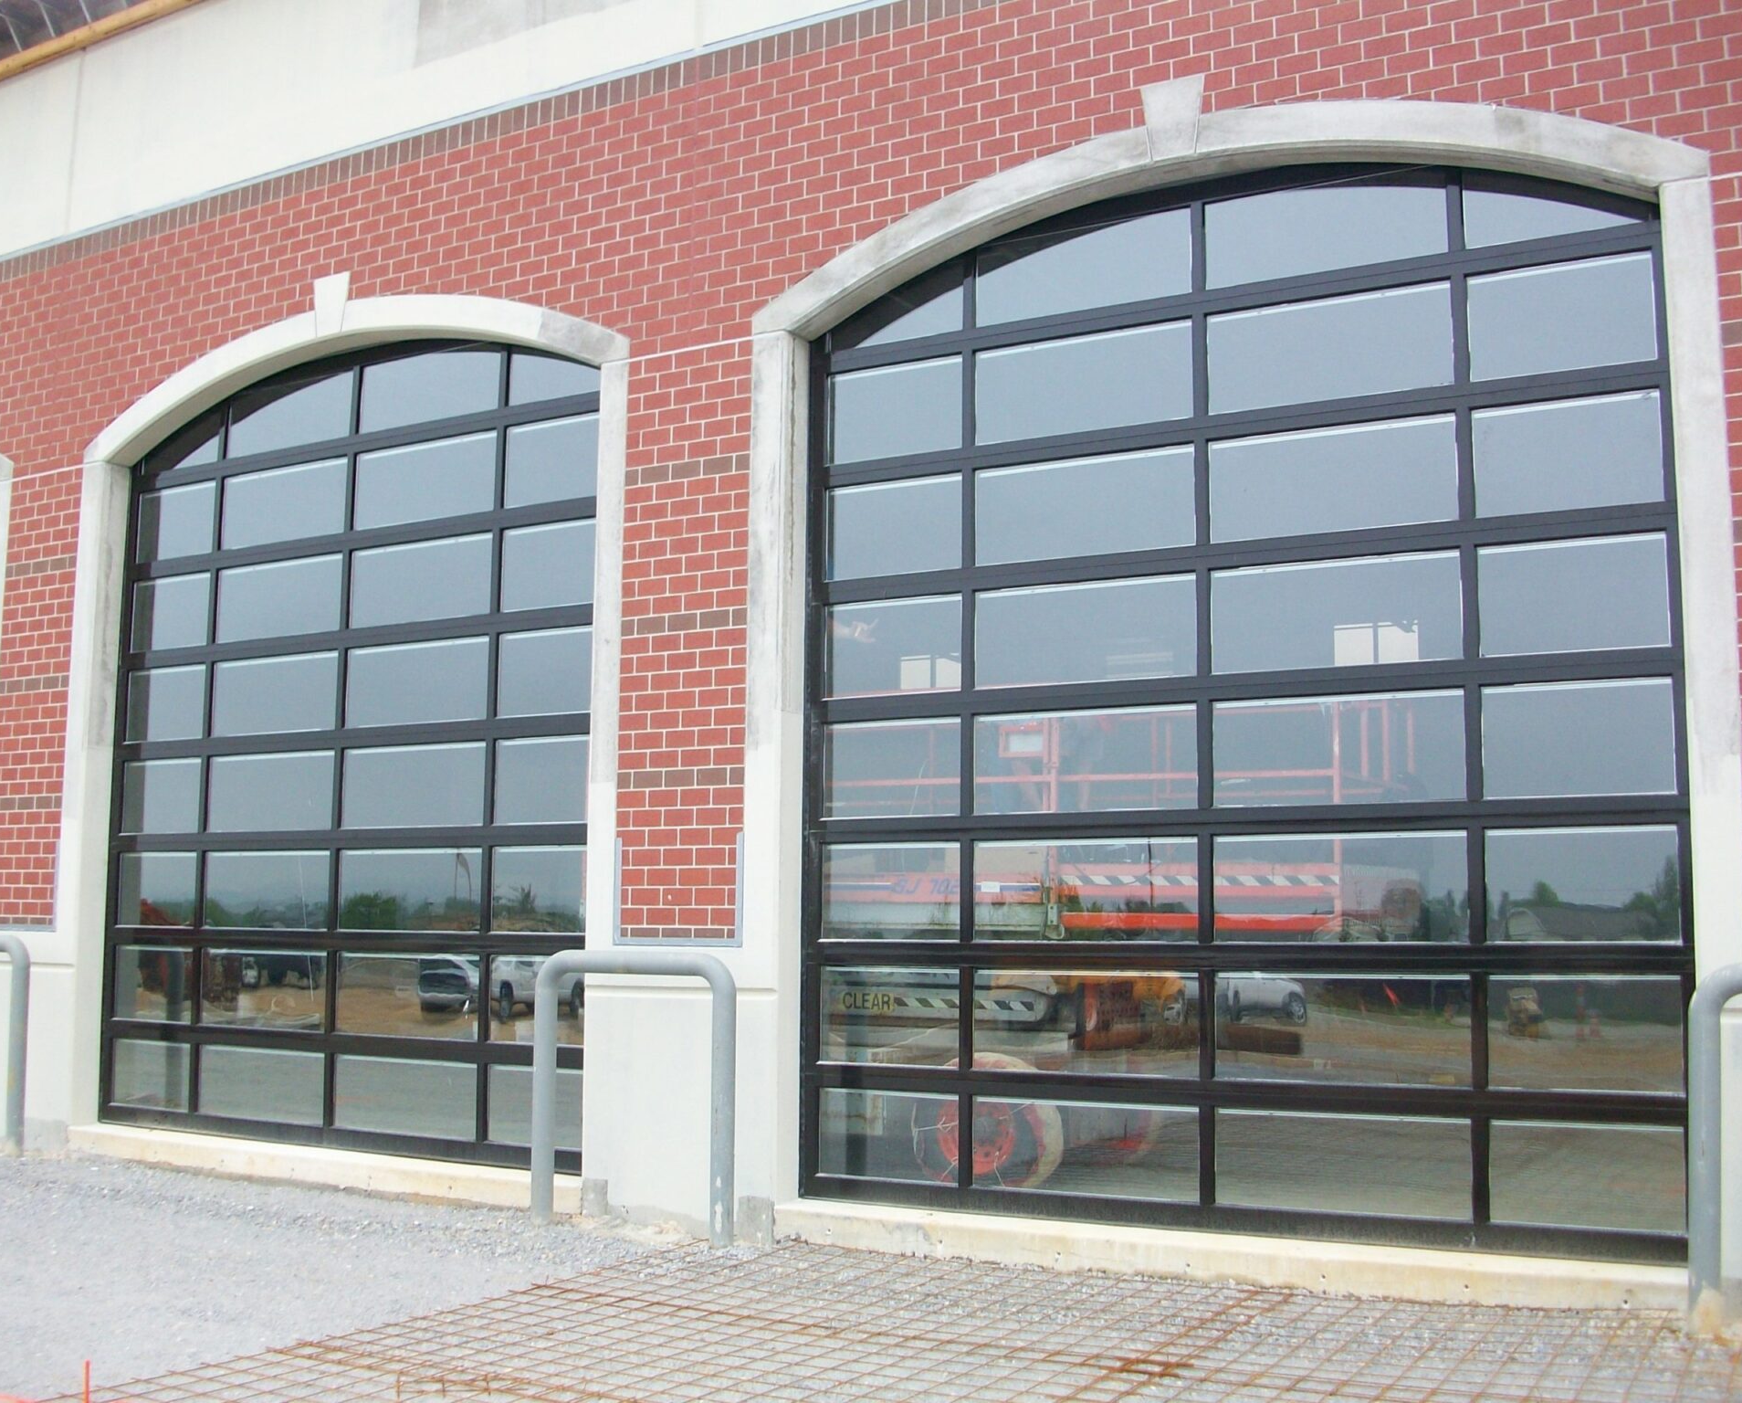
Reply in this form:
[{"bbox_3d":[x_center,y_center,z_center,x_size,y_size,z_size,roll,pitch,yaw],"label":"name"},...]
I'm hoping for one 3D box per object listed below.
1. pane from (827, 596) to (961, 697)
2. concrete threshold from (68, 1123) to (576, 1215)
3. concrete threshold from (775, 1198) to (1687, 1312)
[{"bbox_3d":[0.116,-0.276,9.265,0.780,0.480,0.020,-3,-8,30],"label":"pane"},{"bbox_3d":[-3.278,2.692,10.759,4.180,0.190,0.230,-3,-8,30],"label":"concrete threshold"},{"bbox_3d":[1.375,2.390,8.045,4.160,0.190,0.230,-5,-9,29],"label":"concrete threshold"}]

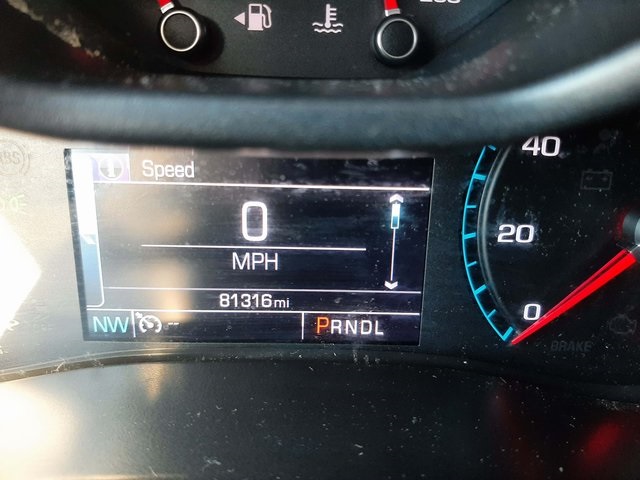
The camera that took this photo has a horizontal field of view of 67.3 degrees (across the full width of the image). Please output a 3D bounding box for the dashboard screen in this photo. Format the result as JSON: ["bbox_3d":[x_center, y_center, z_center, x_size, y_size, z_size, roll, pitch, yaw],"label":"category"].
[{"bbox_3d":[-0.018,0.002,0.136,0.096,0.054,0.010,1,14,-2],"label":"dashboard screen"}]

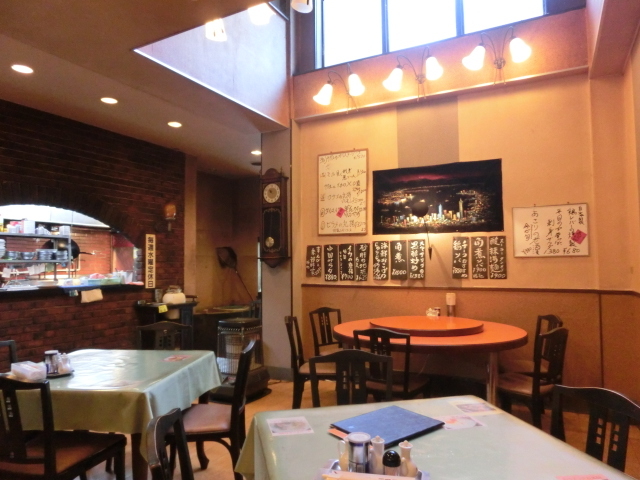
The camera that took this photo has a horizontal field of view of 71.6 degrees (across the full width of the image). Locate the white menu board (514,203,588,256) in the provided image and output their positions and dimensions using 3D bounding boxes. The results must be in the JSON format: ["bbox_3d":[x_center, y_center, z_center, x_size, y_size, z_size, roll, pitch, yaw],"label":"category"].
[{"bbox_3d":[2.025,-0.075,3.903,0.595,0.455,0.020,-2,-3,27],"label":"white menu board"}]

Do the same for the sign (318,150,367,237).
[{"bbox_3d":[0.243,-0.506,4.855,0.600,0.905,0.020,-2,-3,27],"label":"sign"}]

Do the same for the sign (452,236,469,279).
[{"bbox_3d":[1.351,0.173,4.238,0.145,0.394,0.010,-2,-3,26],"label":"sign"}]

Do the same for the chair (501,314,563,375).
[{"bbox_3d":[1.560,1.026,3.442,0.460,0.870,0.410,-1,-3,6],"label":"chair"}]

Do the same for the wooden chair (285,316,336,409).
[{"bbox_3d":[-0.029,1.047,3.551,0.460,0.870,0.410,-1,-3,7],"label":"wooden chair"}]

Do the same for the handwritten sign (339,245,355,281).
[{"bbox_3d":[0.290,0.242,4.762,0.170,0.391,0.010,-2,-3,26],"label":"handwritten sign"}]

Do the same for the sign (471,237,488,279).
[{"bbox_3d":[1.501,0.172,4.163,0.152,0.390,0.010,-2,-3,26],"label":"sign"}]

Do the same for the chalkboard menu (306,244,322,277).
[{"bbox_3d":[-0.067,0.241,4.987,0.178,0.358,0.010,-2,-3,27],"label":"chalkboard menu"}]

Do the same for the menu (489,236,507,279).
[{"bbox_3d":[1.644,0.165,4.096,0.147,0.392,0.010,-2,-3,27],"label":"menu"}]

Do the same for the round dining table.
[{"bbox_3d":[0.872,1.090,3.579,1.500,0.770,1.500,-1,-3,0],"label":"round dining table"}]

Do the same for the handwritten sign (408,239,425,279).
[{"bbox_3d":[0.968,0.203,4.448,0.171,0.402,0.010,-2,-3,27],"label":"handwritten sign"}]

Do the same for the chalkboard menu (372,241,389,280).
[{"bbox_3d":[0.634,0.215,4.592,0.171,0.399,0.010,-2,-3,26],"label":"chalkboard menu"}]

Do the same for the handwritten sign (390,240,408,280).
[{"bbox_3d":[0.805,0.209,4.507,0.176,0.397,0.010,-2,-3,26],"label":"handwritten sign"}]

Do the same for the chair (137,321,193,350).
[{"bbox_3d":[-1.194,1.032,3.172,0.430,0.850,0.450,-1,-3,3],"label":"chair"}]

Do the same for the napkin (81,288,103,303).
[{"bbox_3d":[-2.337,0.579,4.548,0.030,0.135,0.245,-2,-3,26],"label":"napkin"}]

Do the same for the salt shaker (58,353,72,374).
[{"bbox_3d":[-1.323,0.640,2.301,0.058,0.105,0.058,-1,-3,0],"label":"salt shaker"}]

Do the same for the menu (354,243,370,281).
[{"bbox_3d":[0.449,0.238,4.717,0.160,0.400,0.010,-2,-3,27],"label":"menu"}]

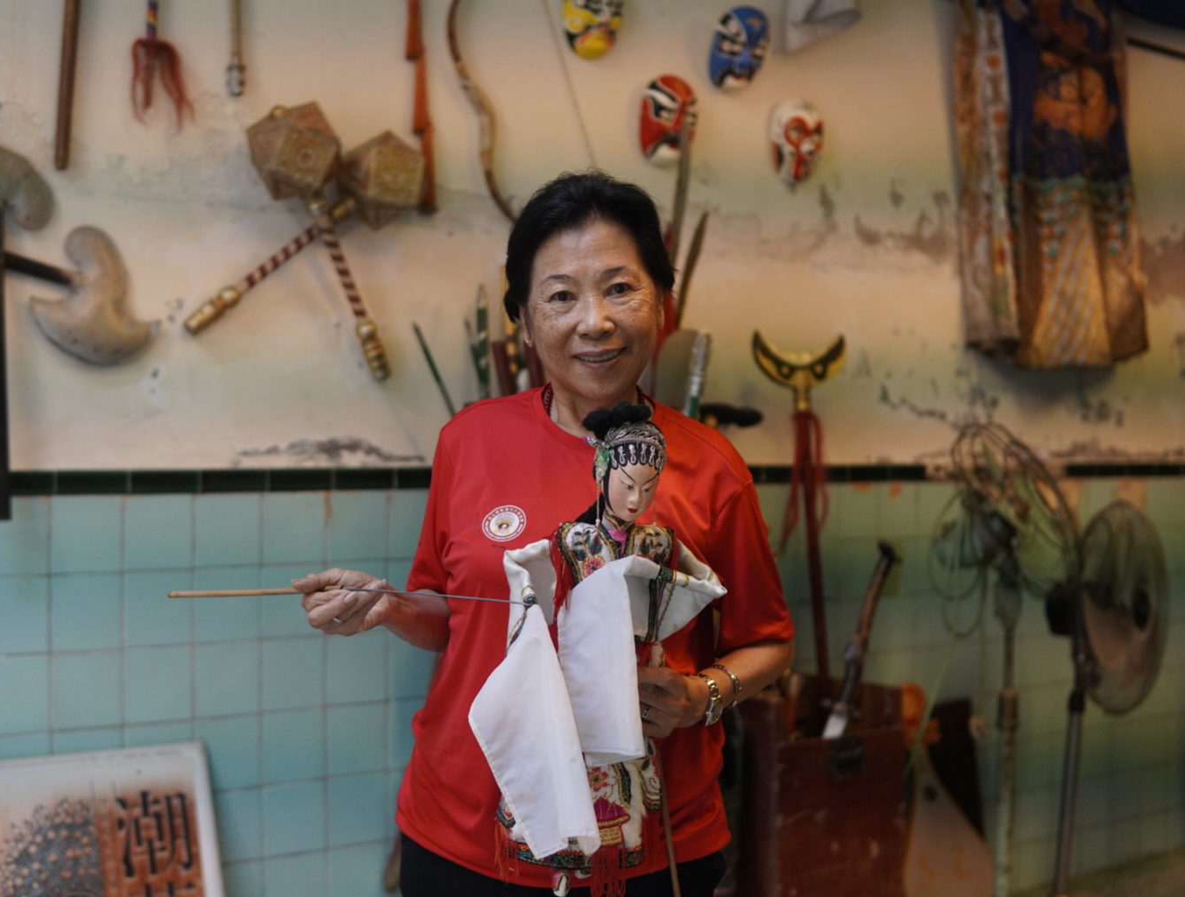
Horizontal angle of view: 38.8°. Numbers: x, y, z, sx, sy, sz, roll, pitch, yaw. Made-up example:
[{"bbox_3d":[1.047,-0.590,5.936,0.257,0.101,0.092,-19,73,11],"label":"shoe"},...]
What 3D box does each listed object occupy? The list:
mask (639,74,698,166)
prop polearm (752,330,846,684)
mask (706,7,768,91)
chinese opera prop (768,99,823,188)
[{"bbox_3d":[0.195,-0.795,4.070,0.168,0.217,0.075,6,-3,-35],"label":"mask"},{"bbox_3d":[0.567,0.457,4.138,0.290,1.500,0.060,0,-6,-35],"label":"prop polearm"},{"bbox_3d":[0.371,-0.992,4.170,0.170,0.213,0.075,14,-8,-34],"label":"mask"},{"bbox_3d":[0.528,-0.792,4.369,0.160,0.225,0.090,0,0,-36],"label":"chinese opera prop"}]

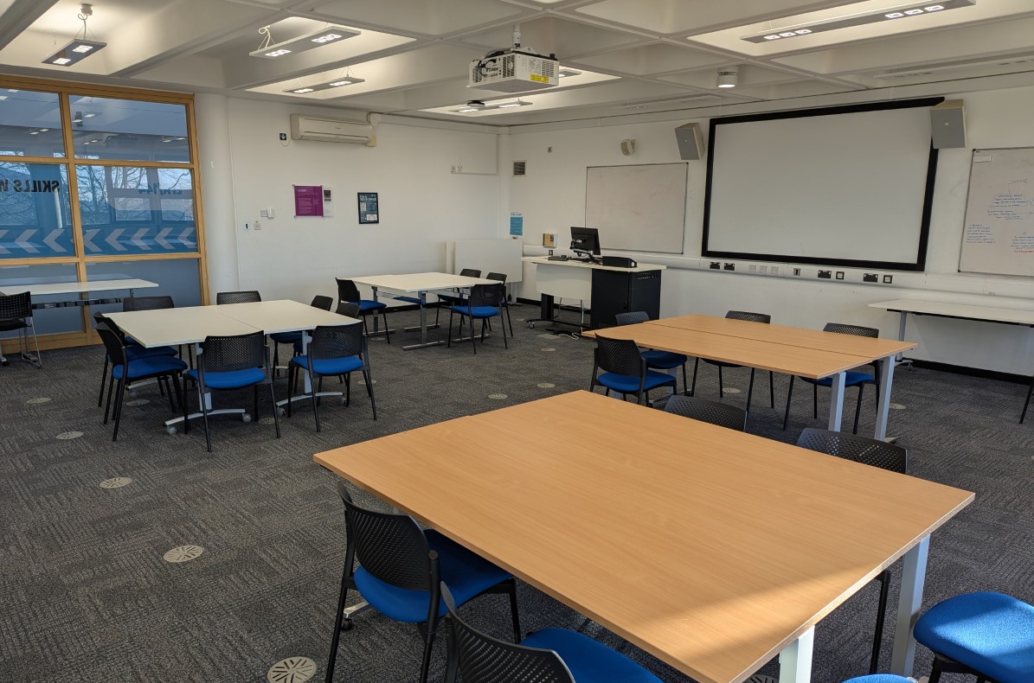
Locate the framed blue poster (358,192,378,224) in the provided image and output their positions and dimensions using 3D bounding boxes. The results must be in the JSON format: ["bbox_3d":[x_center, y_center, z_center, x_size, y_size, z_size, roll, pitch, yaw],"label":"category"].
[{"bbox_3d":[-2.182,-1.952,10.559,0.332,0.442,0.025,-9,14,-41],"label":"framed blue poster"}]

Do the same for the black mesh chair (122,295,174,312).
[{"bbox_3d":[-3.257,0.005,6.550,0.530,0.790,0.560,-9,14,-41],"label":"black mesh chair"}]

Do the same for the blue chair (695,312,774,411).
[{"bbox_3d":[1.814,0.174,6.000,0.530,0.790,0.530,-10,15,-44],"label":"blue chair"}]

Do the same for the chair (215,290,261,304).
[{"bbox_3d":[-2.593,-0.070,6.985,0.530,0.790,0.560,-9,14,-41],"label":"chair"}]

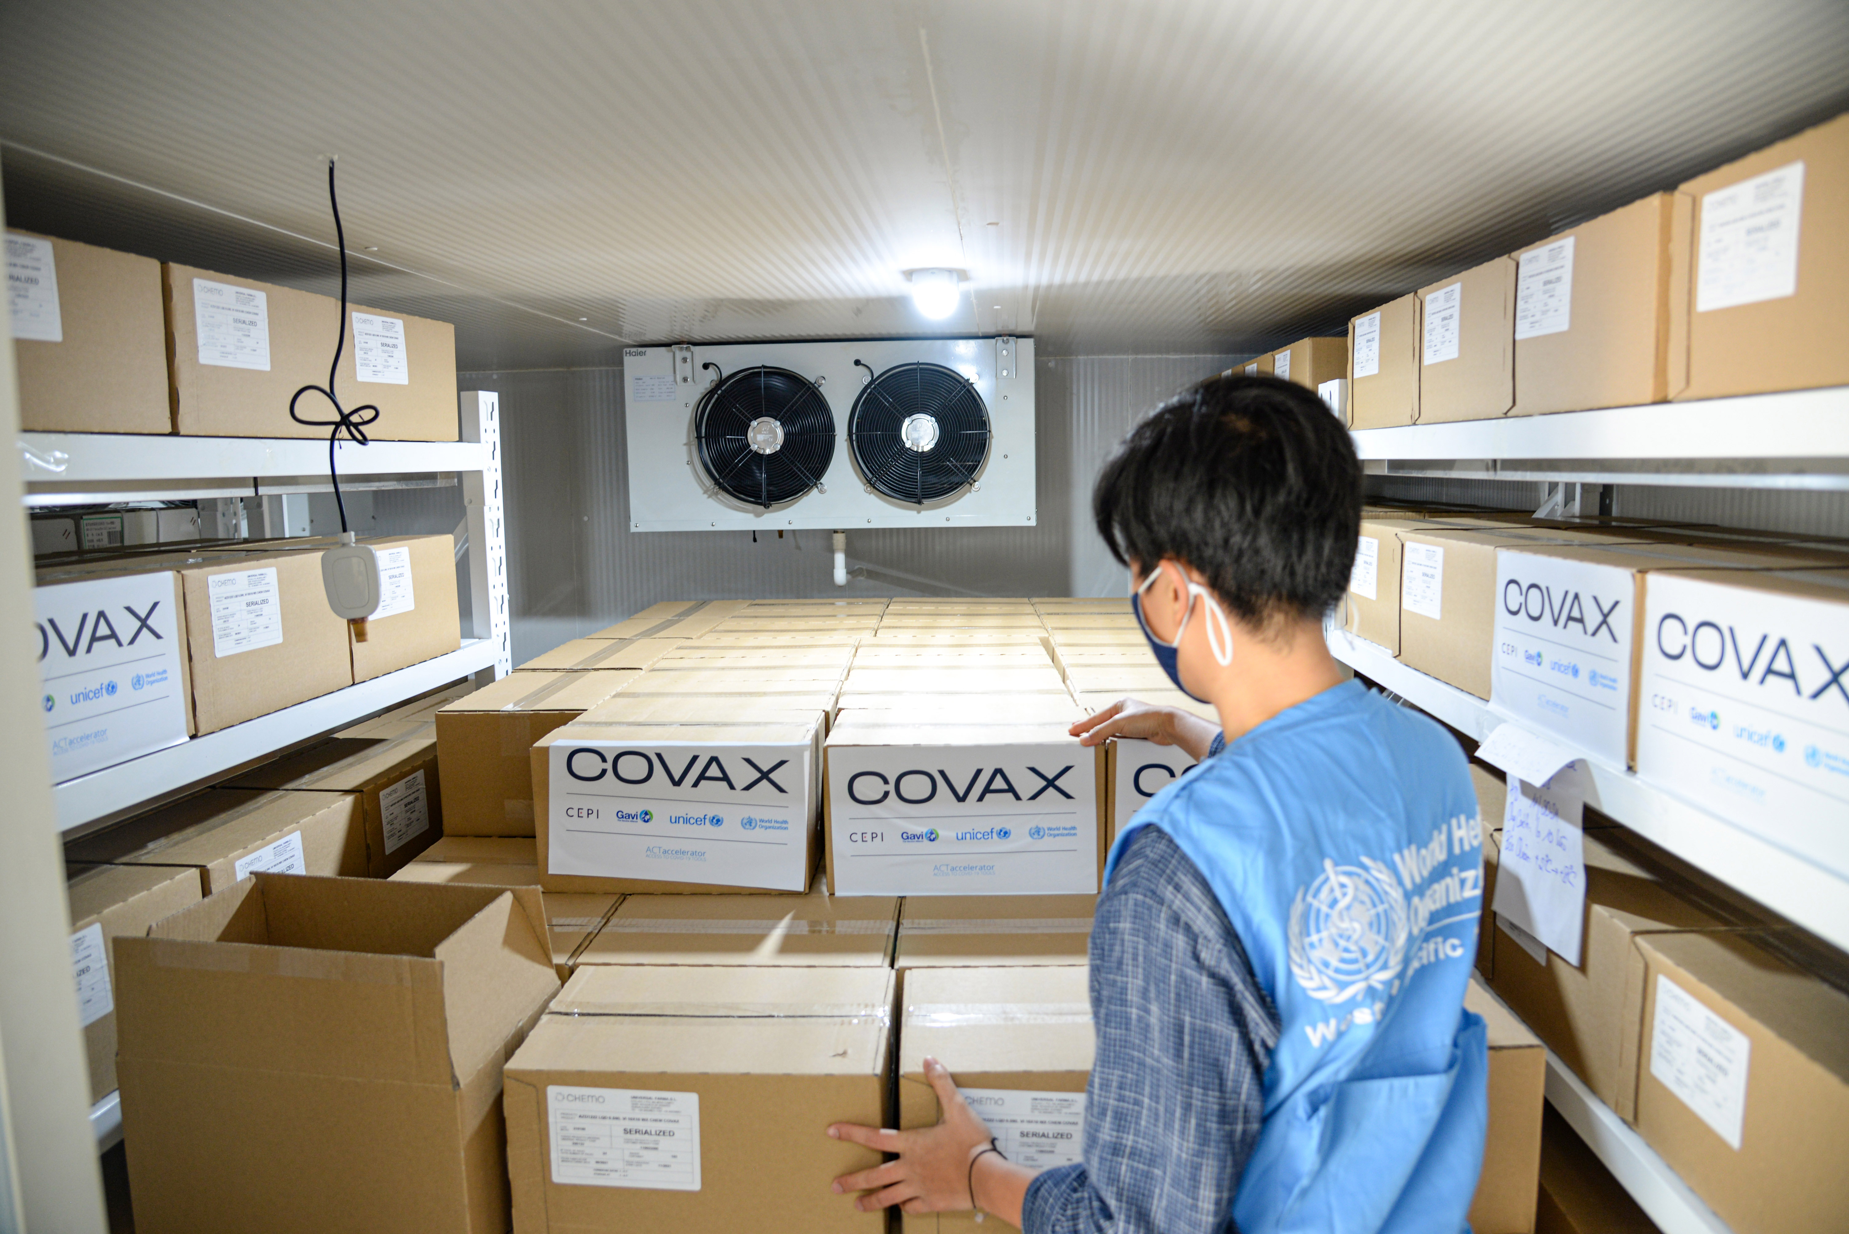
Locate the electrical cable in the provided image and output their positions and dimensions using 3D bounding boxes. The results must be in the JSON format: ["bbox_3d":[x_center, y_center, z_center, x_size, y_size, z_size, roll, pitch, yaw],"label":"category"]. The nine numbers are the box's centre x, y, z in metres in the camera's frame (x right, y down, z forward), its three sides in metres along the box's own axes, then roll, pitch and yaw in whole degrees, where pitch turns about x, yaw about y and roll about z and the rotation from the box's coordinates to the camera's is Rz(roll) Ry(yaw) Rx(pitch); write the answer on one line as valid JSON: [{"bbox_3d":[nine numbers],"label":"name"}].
[{"bbox_3d":[-0.696,-0.312,1.440,0.108,0.427,0.050,0,7,4],"label":"electrical cable"}]

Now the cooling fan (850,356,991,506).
[{"bbox_3d":[-0.010,-0.520,3.464,0.390,0.390,0.100,0,7,3],"label":"cooling fan"}]

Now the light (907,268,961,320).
[{"bbox_3d":[0.020,-0.591,2.266,0.108,0.088,0.108,0,7,4],"label":"light"}]

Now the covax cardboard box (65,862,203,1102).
[{"bbox_3d":[-1.080,0.454,1.431,0.254,0.211,0.383,0,7,5],"label":"covax cardboard box"}]

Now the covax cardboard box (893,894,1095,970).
[{"bbox_3d":[0.158,0.495,1.563,0.370,0.207,0.247,0,7,1],"label":"covax cardboard box"}]

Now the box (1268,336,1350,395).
[{"bbox_3d":[0.969,-0.523,2.857,0.247,0.207,0.370,0,7,4],"label":"box"}]

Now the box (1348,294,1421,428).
[{"bbox_3d":[0.937,-0.444,2.186,0.254,0.211,0.383,0,7,3],"label":"box"}]

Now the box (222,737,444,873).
[{"bbox_3d":[-1.013,0.362,2.182,0.254,0.211,0.383,0,7,3],"label":"box"}]

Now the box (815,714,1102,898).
[{"bbox_3d":[0.057,0.259,1.781,0.370,0.207,0.247,0,7,1],"label":"box"}]

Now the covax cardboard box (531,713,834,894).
[{"bbox_3d":[-0.340,0.263,1.809,0.370,0.207,0.247,0,7,1],"label":"covax cardboard box"}]

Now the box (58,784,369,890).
[{"bbox_3d":[-1.034,0.404,1.799,0.247,0.207,0.370,0,7,4],"label":"box"}]

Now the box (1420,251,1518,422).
[{"bbox_3d":[0.916,-0.398,1.817,0.254,0.211,0.383,0,7,4],"label":"box"}]

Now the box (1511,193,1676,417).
[{"bbox_3d":[0.877,-0.346,1.426,0.247,0.207,0.370,0,7,4],"label":"box"}]

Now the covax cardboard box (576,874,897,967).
[{"bbox_3d":[-0.229,0.509,1.618,0.383,0.211,0.254,-1,7,2],"label":"covax cardboard box"}]

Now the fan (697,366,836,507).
[{"bbox_3d":[-0.443,-0.511,3.479,0.401,0.391,0.100,0,7,4],"label":"fan"}]

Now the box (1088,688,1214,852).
[{"bbox_3d":[0.434,0.255,1.784,0.370,0.207,0.247,0,7,1],"label":"box"}]

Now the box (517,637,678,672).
[{"bbox_3d":[-0.657,0.183,2.609,0.254,0.211,0.383,0,7,4],"label":"box"}]

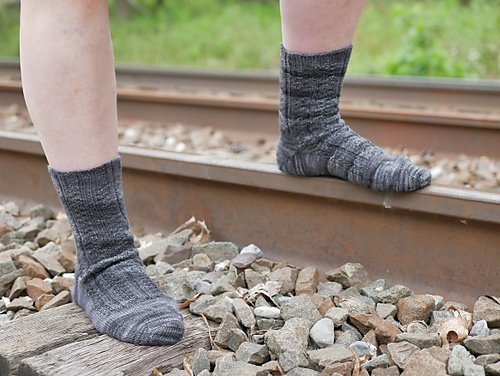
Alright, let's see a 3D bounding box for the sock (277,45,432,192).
[{"bbox_3d":[0.149,-0.105,1.038,0.243,0.199,0.097,8,15,29],"label":"sock"}]

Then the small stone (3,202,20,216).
[{"bbox_3d":[-0.460,0.041,1.393,0.032,0.024,0.028,0,13,0],"label":"small stone"}]

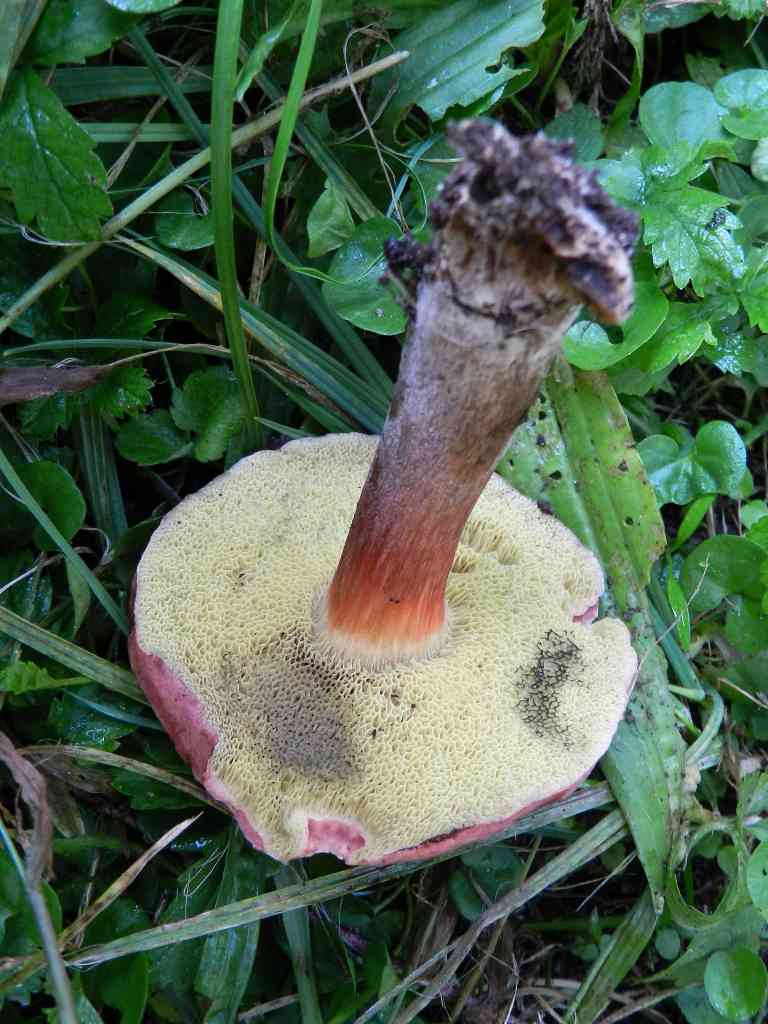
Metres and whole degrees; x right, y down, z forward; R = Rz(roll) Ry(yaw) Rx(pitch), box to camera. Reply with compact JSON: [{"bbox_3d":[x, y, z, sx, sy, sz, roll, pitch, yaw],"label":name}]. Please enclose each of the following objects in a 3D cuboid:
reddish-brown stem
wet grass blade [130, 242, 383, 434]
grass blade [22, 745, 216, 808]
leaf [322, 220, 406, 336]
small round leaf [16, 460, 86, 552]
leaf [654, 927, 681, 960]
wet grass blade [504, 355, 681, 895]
[{"bbox_3d":[0.012,-0.012,0.175,0.032,0.104,0.034,11,34,-7],"label":"reddish-brown stem"},{"bbox_3d":[-0.035,-0.049,0.254,0.097,0.006,0.009,36,74,12],"label":"wet grass blade"},{"bbox_3d":[-0.059,0.060,0.214,0.048,0.005,0.005,14,70,5],"label":"grass blade"},{"bbox_3d":[-0.004,-0.064,0.258,0.025,0.005,0.038,0,70,0],"label":"leaf"},{"bbox_3d":[-0.086,-0.002,0.243,0.018,0.005,0.025,-7,70,-2],"label":"small round leaf"},{"bbox_3d":[0.064,0.097,0.214,0.006,0.002,0.007,6,70,2],"label":"leaf"},{"bbox_3d":[0.051,0.029,0.219,0.034,0.012,0.131,-4,70,-2],"label":"wet grass blade"}]

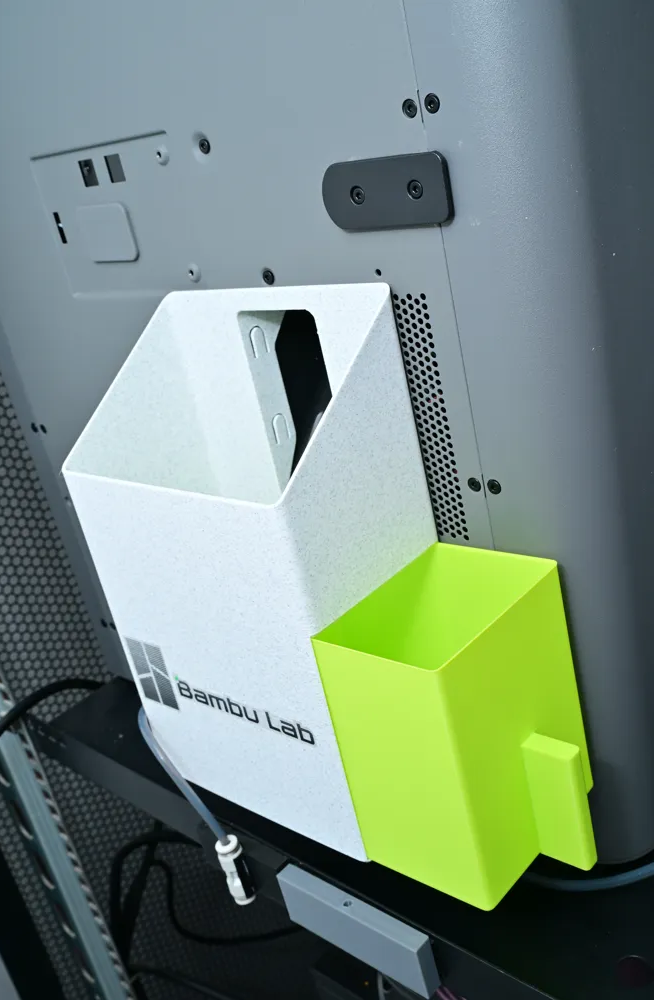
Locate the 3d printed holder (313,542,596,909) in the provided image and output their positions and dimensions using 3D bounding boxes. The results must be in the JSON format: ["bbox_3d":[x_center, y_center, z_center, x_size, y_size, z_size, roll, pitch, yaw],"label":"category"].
[{"bbox_3d":[0.057,0.082,0.358,0.075,0.101,0.076,9,31,42],"label":"3d printed holder"}]

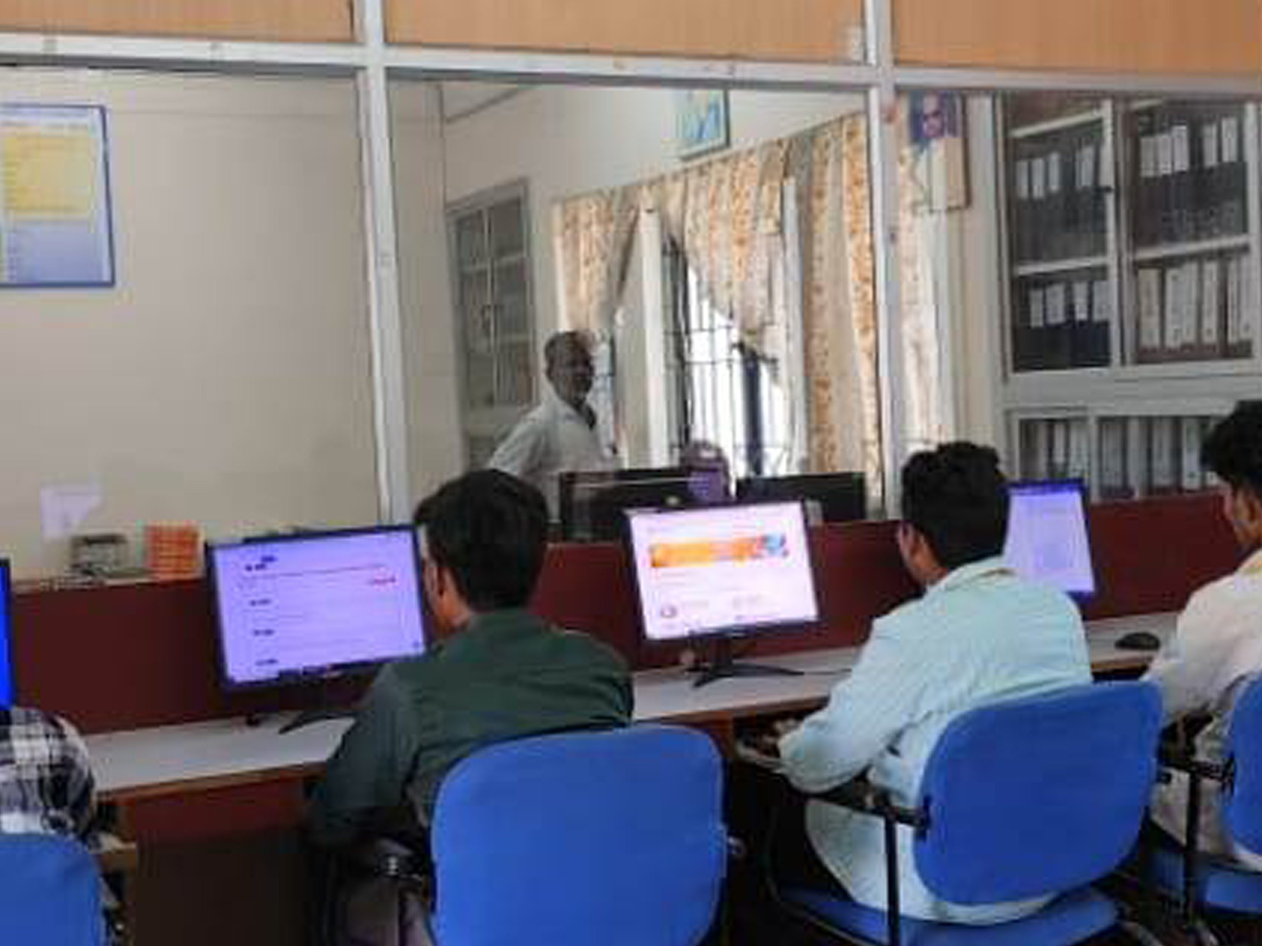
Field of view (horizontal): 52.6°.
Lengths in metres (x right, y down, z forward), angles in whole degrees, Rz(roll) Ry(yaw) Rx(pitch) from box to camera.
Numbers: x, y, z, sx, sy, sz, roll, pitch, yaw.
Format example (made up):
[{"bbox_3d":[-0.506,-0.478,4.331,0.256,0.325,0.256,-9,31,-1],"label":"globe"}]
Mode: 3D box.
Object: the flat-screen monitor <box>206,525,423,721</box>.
[{"bbox_3d":[-0.613,0.308,2.509,0.430,0.390,0.190,-5,5,-35],"label":"flat-screen monitor"}]

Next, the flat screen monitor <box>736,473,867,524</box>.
[{"bbox_3d":[0.504,0.184,3.780,0.400,0.360,0.190,-3,4,-5],"label":"flat screen monitor"}]

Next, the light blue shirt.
[{"bbox_3d":[0.571,0.456,2.380,0.500,0.600,0.420,-5,5,-35],"label":"light blue shirt"}]

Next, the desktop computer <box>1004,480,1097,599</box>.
[{"bbox_3d":[0.850,0.211,2.930,0.440,0.385,0.190,-4,4,-23],"label":"desktop computer"}]

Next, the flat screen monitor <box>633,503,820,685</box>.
[{"bbox_3d":[0.206,0.255,2.731,0.440,0.385,0.190,-4,4,-25],"label":"flat screen monitor"}]

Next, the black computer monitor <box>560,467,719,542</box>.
[{"bbox_3d":[0.032,0.197,3.550,0.460,0.410,0.190,-3,4,-3],"label":"black computer monitor"}]

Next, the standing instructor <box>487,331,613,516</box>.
[{"bbox_3d":[-0.284,0.275,4.800,0.340,1.630,0.480,1,5,41],"label":"standing instructor"}]

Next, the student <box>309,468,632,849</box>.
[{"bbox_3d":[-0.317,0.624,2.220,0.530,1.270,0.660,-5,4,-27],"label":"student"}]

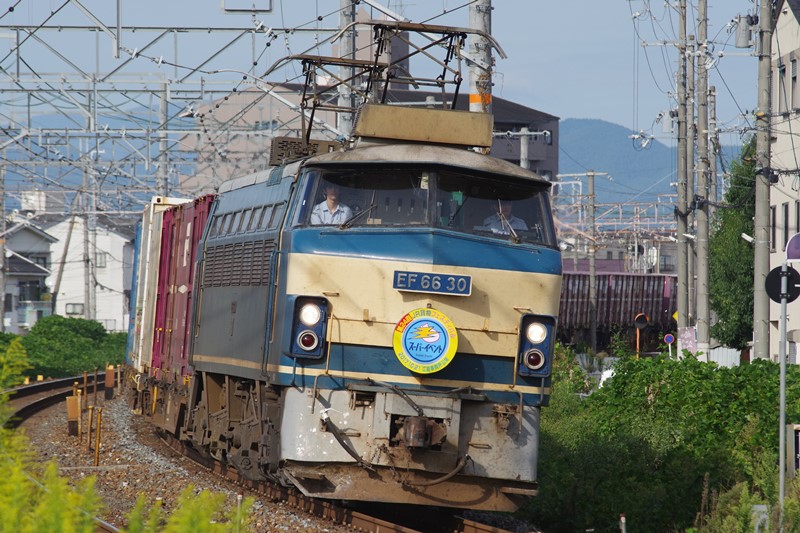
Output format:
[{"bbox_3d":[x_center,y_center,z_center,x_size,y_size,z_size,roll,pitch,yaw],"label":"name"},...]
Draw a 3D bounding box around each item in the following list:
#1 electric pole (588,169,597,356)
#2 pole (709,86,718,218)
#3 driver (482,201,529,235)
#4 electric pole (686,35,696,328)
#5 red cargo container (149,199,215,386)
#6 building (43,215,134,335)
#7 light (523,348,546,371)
[{"bbox_3d":[8.687,-0.180,300.000,0.290,8.300,0.290,-1,0,0],"label":"electric pole"},{"bbox_3d":[12.457,-1.511,265.000,0.310,11.300,0.310,0,0,0],"label":"pole"},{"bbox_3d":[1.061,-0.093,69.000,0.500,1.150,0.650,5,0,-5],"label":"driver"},{"bbox_3d":[10.066,-2.036,230.000,0.310,12.000,0.310,0,0,0],"label":"electric pole"},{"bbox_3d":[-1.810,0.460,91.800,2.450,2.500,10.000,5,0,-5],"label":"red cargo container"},{"bbox_3d":[-19.050,0.770,400.000,6.200,7.600,8.000,0,0,-2],"label":"building"},{"bbox_3d":[1.365,0.940,67.400,0.220,0.215,0.120,5,0,-5],"label":"light"}]

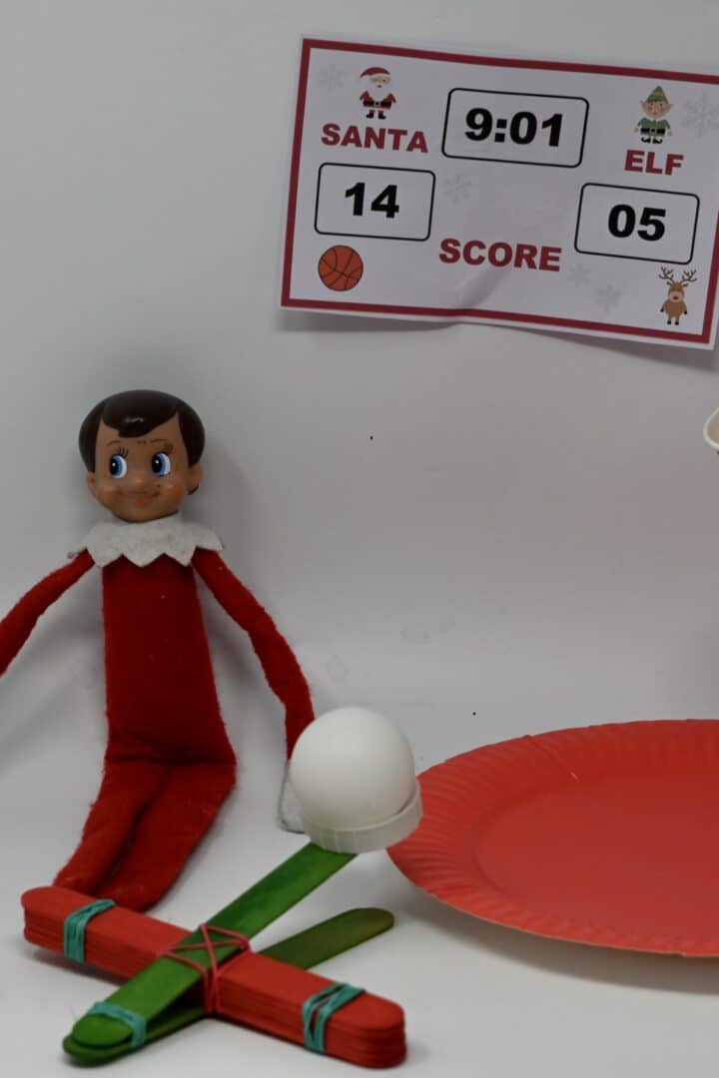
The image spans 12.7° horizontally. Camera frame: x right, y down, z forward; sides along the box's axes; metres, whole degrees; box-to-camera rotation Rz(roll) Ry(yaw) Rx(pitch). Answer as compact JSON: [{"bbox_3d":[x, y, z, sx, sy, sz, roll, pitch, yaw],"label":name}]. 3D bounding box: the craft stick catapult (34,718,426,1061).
[{"bbox_3d":[-0.037,0.102,1.009,0.147,0.075,0.158,11,18,36],"label":"craft stick catapult"}]

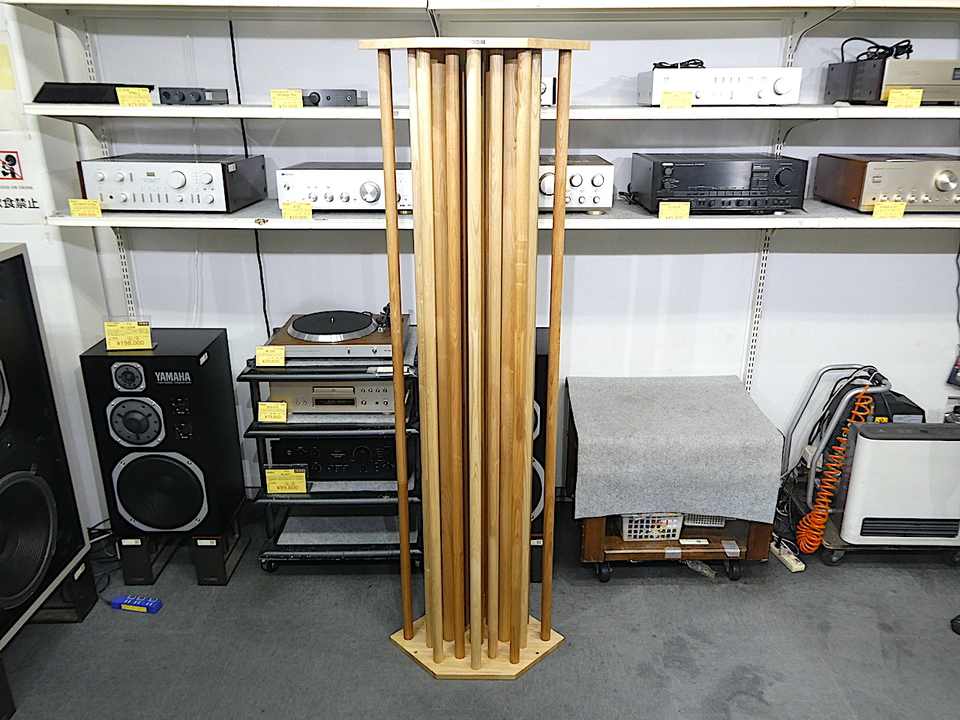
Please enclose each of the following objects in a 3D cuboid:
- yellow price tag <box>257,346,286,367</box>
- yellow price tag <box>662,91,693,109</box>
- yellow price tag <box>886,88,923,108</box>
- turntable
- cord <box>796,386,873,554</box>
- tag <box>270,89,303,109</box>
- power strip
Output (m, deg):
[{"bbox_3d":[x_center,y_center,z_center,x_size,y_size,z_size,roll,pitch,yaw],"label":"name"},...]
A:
[{"bbox_3d":[-0.690,-0.011,2.376,0.100,0.070,0.006,0,9,0],"label":"yellow price tag"},{"bbox_3d":[0.580,-0.765,2.125,0.092,0.054,0.012,0,2,0],"label":"yellow price tag"},{"bbox_3d":[1.255,-0.770,2.126,0.092,0.054,0.012,0,2,0],"label":"yellow price tag"},{"bbox_3d":[-0.487,-0.112,2.594,0.466,0.128,0.390,0,19,0],"label":"turntable"},{"bbox_3d":[1.345,0.422,2.736,0.210,0.630,0.200,0,19,0],"label":"cord"},{"bbox_3d":[-0.567,-0.767,2.118,0.092,0.054,0.012,0,2,0],"label":"tag"},{"bbox_3d":[1.141,0.722,2.720,0.050,0.032,0.215,-4,19,-12],"label":"power strip"}]

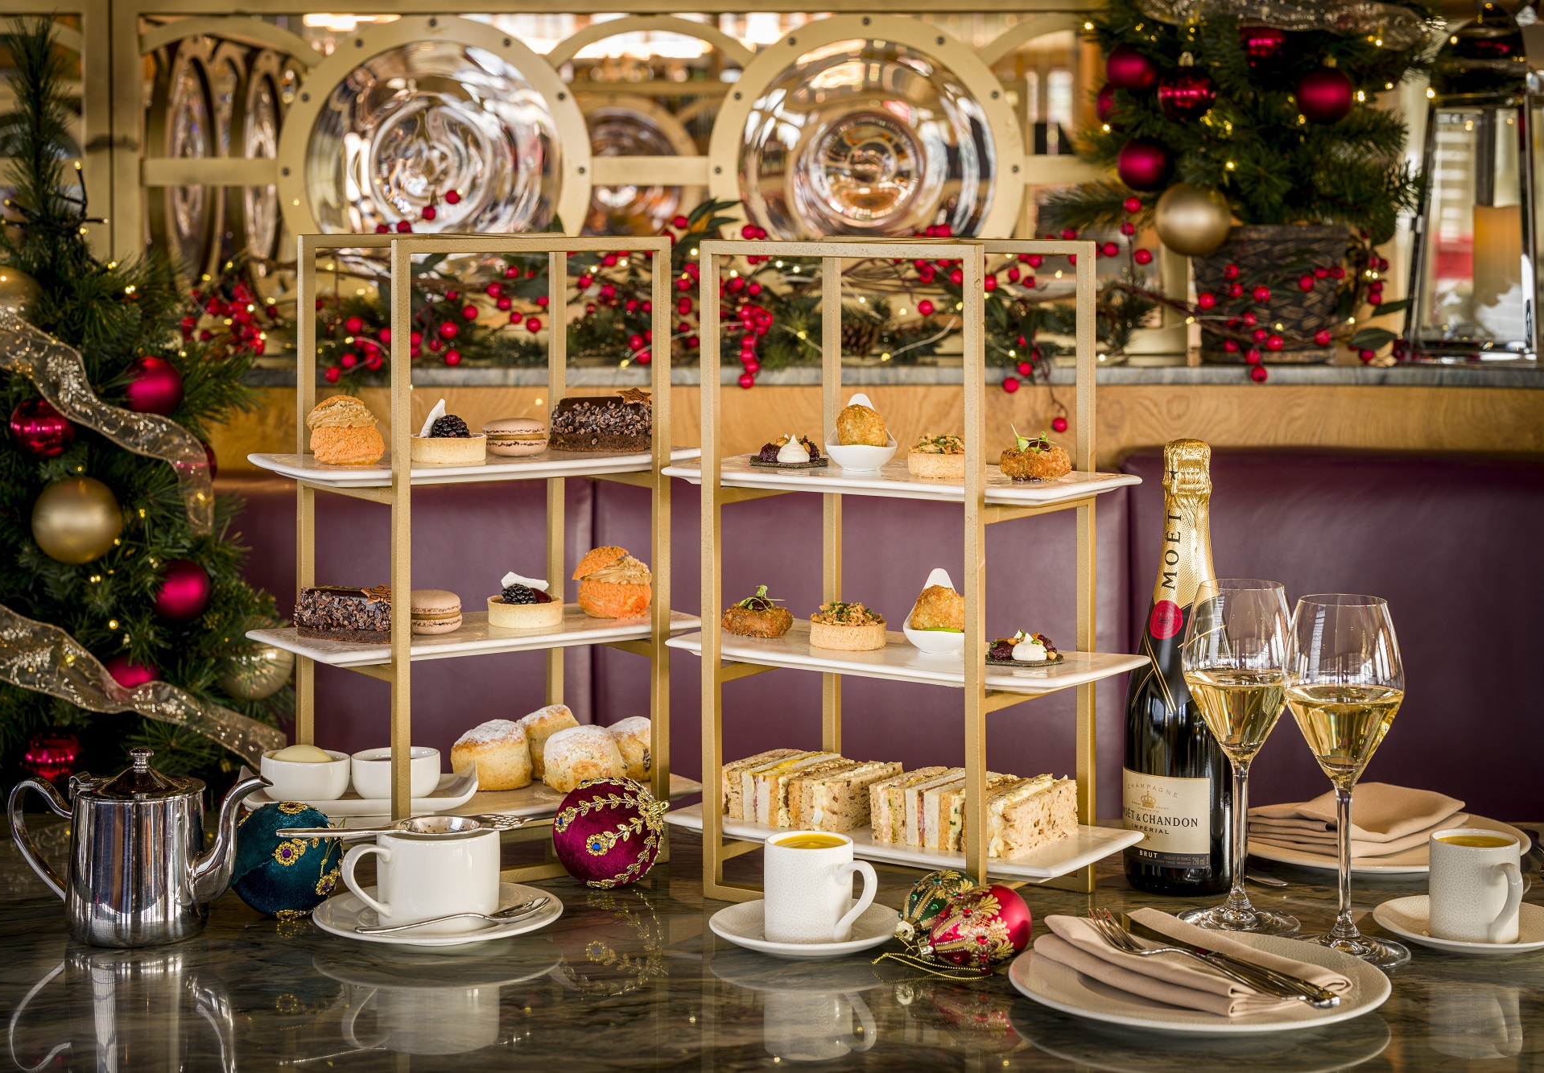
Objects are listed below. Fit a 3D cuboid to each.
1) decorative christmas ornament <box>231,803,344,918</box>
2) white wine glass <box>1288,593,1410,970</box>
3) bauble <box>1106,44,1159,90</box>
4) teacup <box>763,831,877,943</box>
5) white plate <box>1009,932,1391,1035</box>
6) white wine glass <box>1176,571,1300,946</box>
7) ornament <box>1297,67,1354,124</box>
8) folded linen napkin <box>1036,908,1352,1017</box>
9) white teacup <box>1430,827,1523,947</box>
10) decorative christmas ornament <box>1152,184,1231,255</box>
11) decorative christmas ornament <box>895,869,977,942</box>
[{"bbox_3d":[-0.328,0.219,1.971,0.076,0.076,0.076,0,6,0],"label":"decorative christmas ornament"},{"bbox_3d":[0.370,0.155,1.879,0.086,0.230,0.086,0,7,0],"label":"white wine glass"},{"bbox_3d":[0.379,-0.494,3.060,0.055,0.057,0.055,0,7,0],"label":"bauble"},{"bbox_3d":[0.035,0.232,1.913,0.083,0.062,0.059,5,9,38],"label":"teacup"},{"bbox_3d":[0.262,0.276,1.783,0.232,0.019,0.232,0,7,0],"label":"white plate"},{"bbox_3d":[0.315,0.147,1.957,0.085,0.230,0.085,0,7,0],"label":"white wine glass"},{"bbox_3d":[0.544,-0.434,2.860,0.055,0.055,0.055,0,6,0],"label":"ornament"},{"bbox_3d":[0.252,0.254,1.755,0.082,0.033,0.168,-6,9,-42],"label":"folded linen napkin"},{"bbox_3d":[0.464,0.232,1.898,0.059,0.062,0.083,-2,7,-16],"label":"white teacup"},{"bbox_3d":[0.408,-0.309,2.830,0.073,0.073,0.073,0,6,0],"label":"decorative christmas ornament"},{"bbox_3d":[0.111,0.243,1.887,0.067,0.052,0.052,-27,9,-3],"label":"decorative christmas ornament"}]

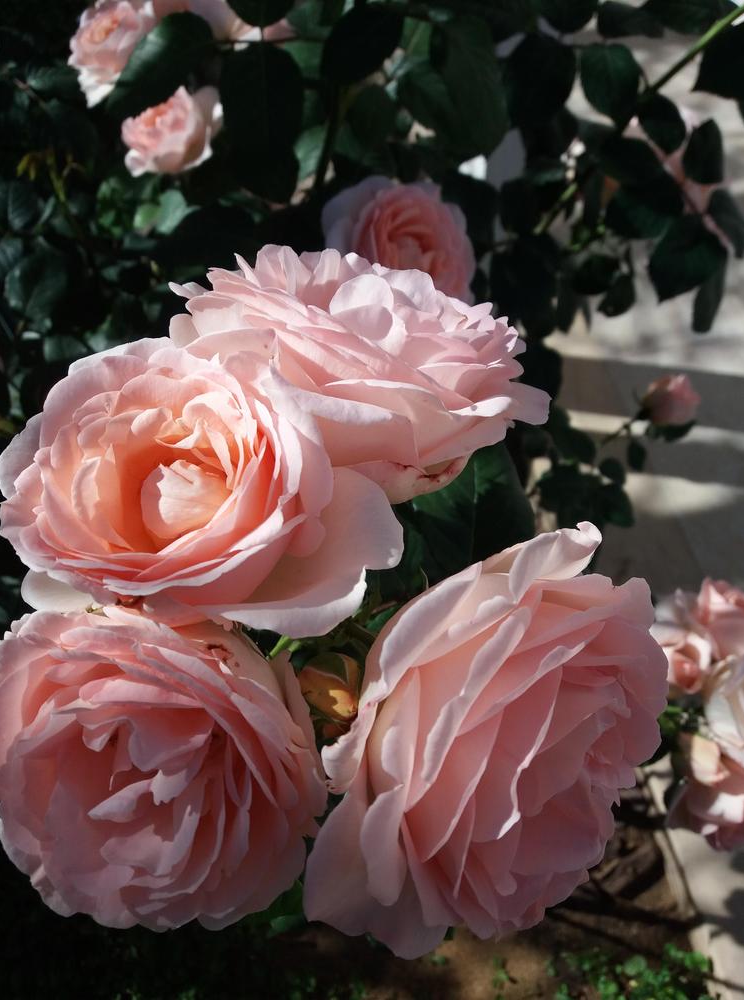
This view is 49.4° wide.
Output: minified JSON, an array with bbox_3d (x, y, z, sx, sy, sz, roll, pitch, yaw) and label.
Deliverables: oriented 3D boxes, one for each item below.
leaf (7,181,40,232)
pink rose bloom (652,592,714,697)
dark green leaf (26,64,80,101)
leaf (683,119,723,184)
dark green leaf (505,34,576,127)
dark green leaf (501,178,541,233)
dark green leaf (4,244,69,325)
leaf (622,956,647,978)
[{"bbox_3d":[-0.277,-0.232,0.640,0.027,0.010,0.042,0,60,-6],"label":"leaf"},{"bbox_3d":[0.228,0.106,0.600,0.062,0.050,0.062,3,53,-5],"label":"pink rose bloom"},{"bbox_3d":[-0.284,-0.372,0.720,0.046,0.034,0.012,-15,5,-15],"label":"dark green leaf"},{"bbox_3d":[0.213,-0.224,0.520,0.026,0.043,0.012,9,1,16],"label":"leaf"},{"bbox_3d":[0.098,-0.244,0.470,0.040,0.012,0.054,5,64,3],"label":"dark green leaf"},{"bbox_3d":[0.101,-0.200,0.550,0.028,0.010,0.040,0,60,0],"label":"dark green leaf"},{"bbox_3d":[-0.257,-0.165,0.620,0.051,0.012,0.066,15,79,-14],"label":"dark green leaf"},{"bbox_3d":[0.318,0.565,0.980,0.029,0.008,0.032,-7,37,-9],"label":"leaf"}]

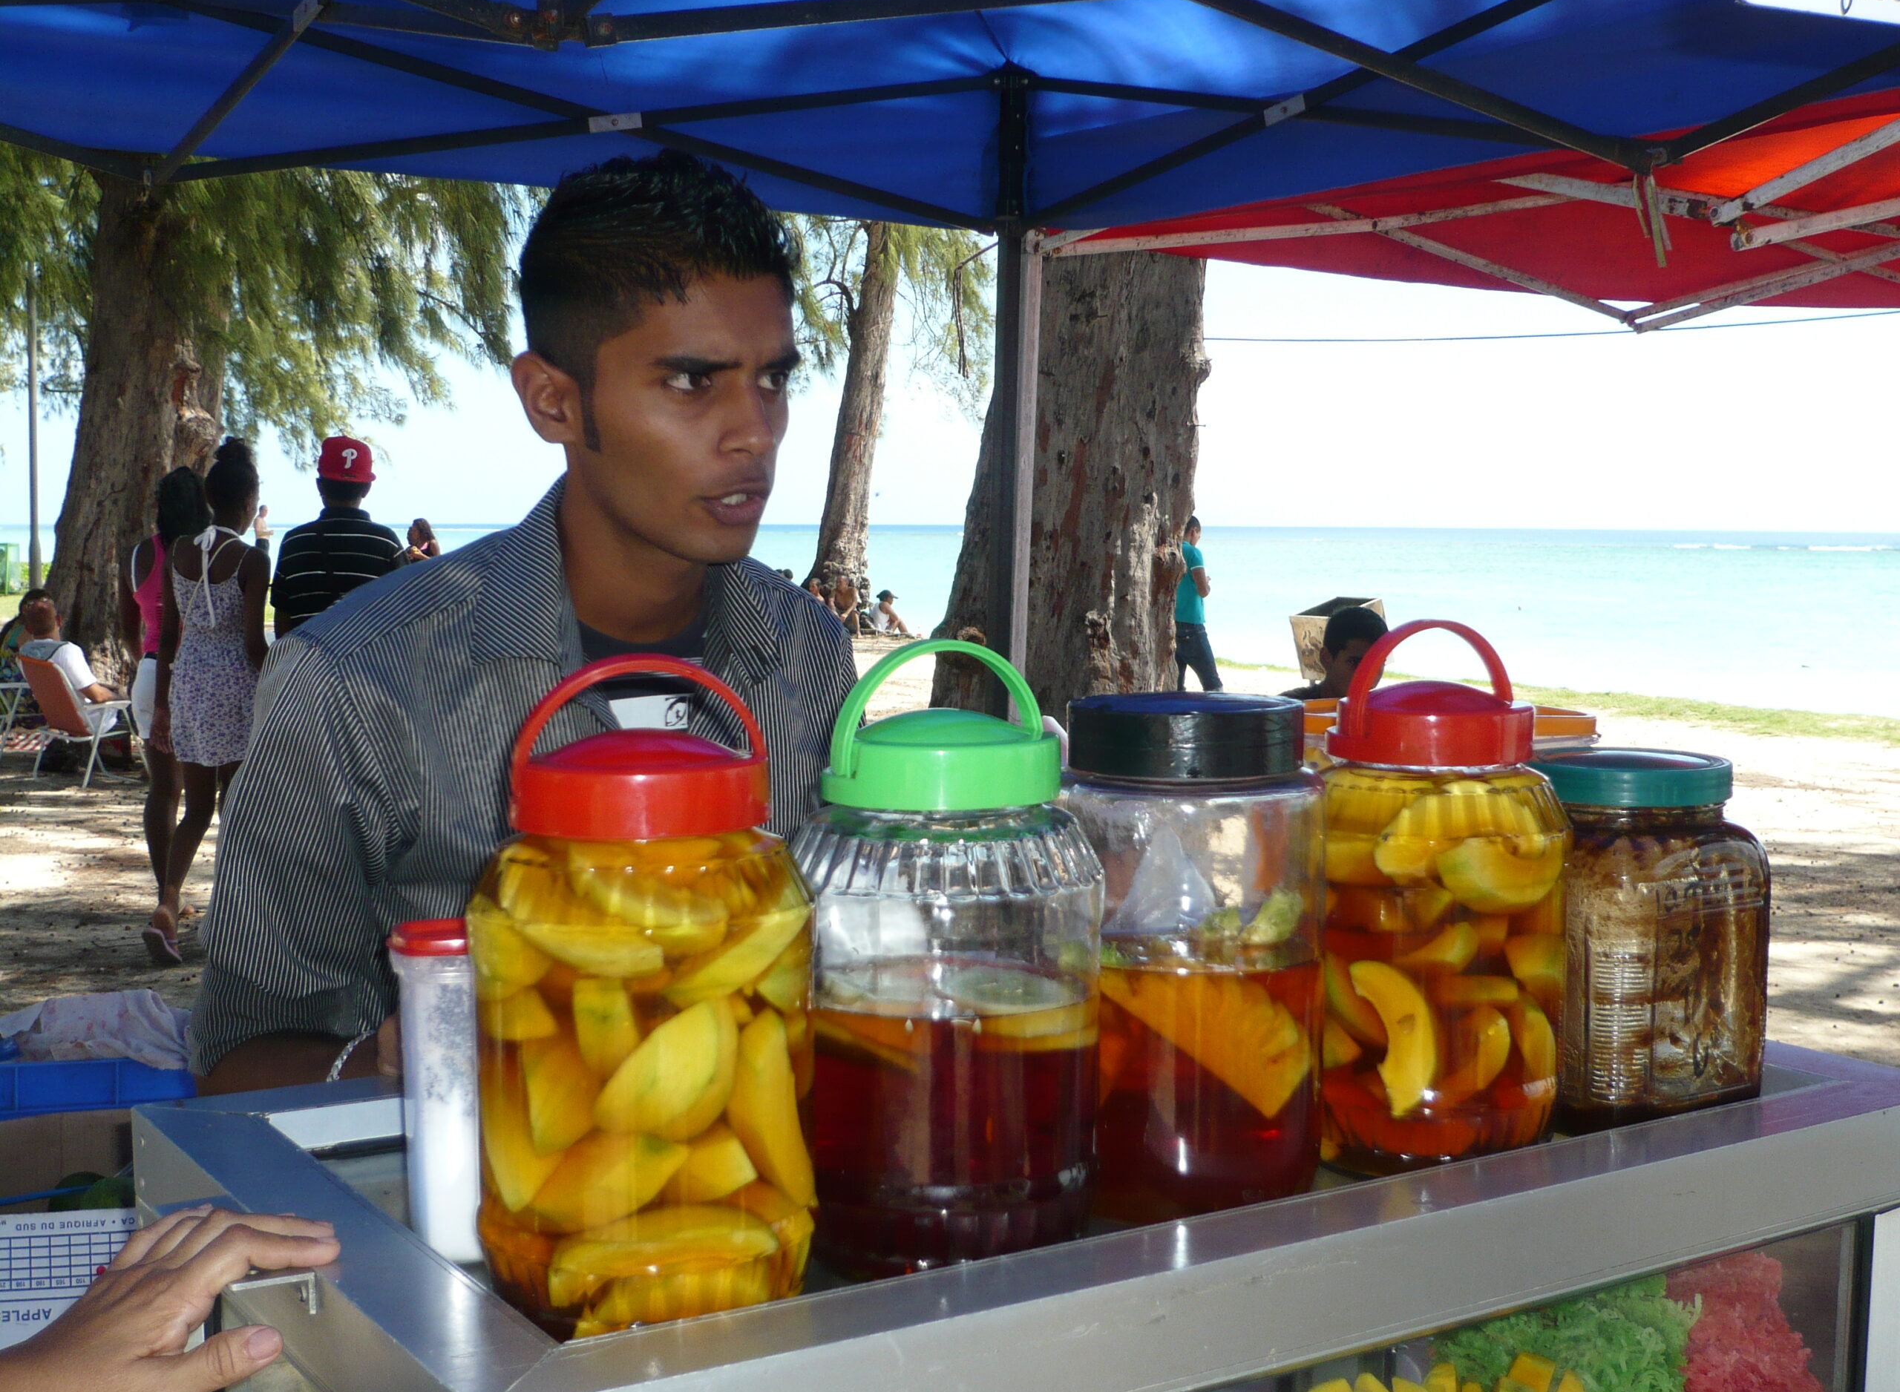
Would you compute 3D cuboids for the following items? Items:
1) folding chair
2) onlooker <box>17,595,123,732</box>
[{"bbox_3d":[-4.909,0.139,13.400,0.540,0.750,0.600,4,5,38],"label":"folding chair"},{"bbox_3d":[-4.980,-0.038,13.500,0.560,1.070,0.800,3,5,37],"label":"onlooker"}]

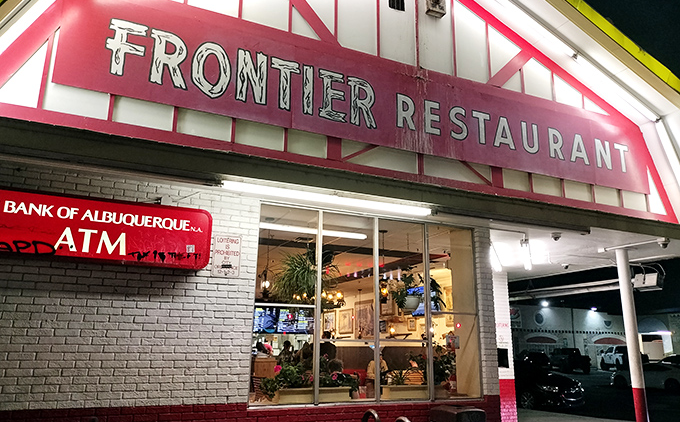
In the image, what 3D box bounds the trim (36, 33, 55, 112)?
[{"bbox_3d":[-2.669,-1.273,4.817,0.045,0.735,0.030,7,-16,-24],"label":"trim"}]

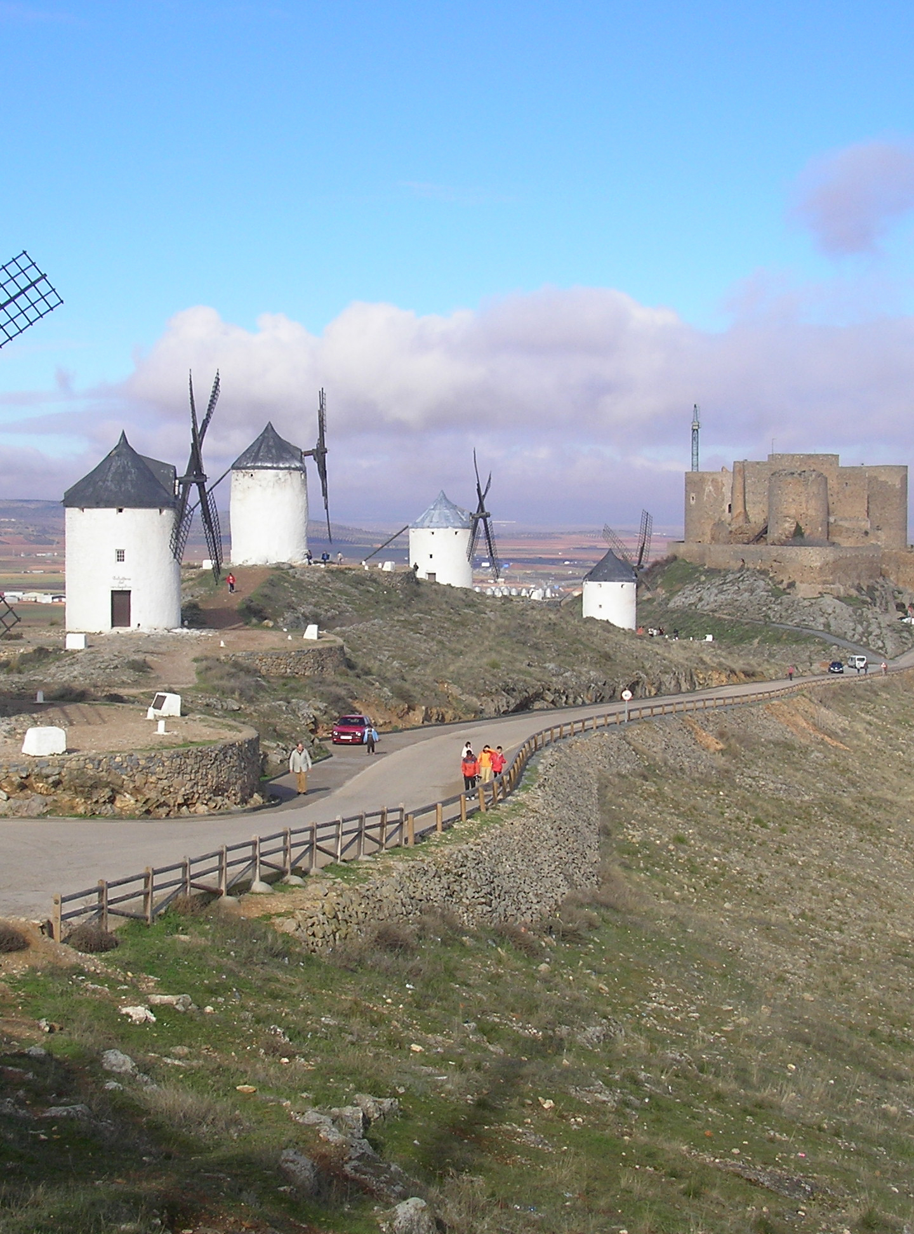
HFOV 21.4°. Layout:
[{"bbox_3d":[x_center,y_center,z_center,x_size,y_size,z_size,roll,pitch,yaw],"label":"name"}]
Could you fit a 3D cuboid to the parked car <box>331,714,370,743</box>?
[{"bbox_3d":[-5.162,5.506,118.000,1.660,1.430,4.000,0,2,5],"label":"parked car"}]

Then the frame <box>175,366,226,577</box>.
[{"bbox_3d":[-14.938,-8.084,140.500,1.900,12.500,13.200,0,2,3],"label":"frame"}]

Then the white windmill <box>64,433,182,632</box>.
[{"bbox_3d":[-19.334,-4.955,140.500,6.900,11.500,6.900,0,2,-5],"label":"white windmill"}]

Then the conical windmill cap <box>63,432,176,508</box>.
[{"bbox_3d":[-19.446,-8.568,140.500,6.800,4.350,6.800,0,2,0],"label":"conical windmill cap"}]

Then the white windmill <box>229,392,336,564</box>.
[{"bbox_3d":[-15.256,-11.971,210.000,9.200,15.100,12.000,0,2,-3],"label":"white windmill"}]

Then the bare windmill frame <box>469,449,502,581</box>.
[{"bbox_3d":[2.850,-10.407,250.000,1.900,13.700,14.300,0,2,12],"label":"bare windmill frame"}]

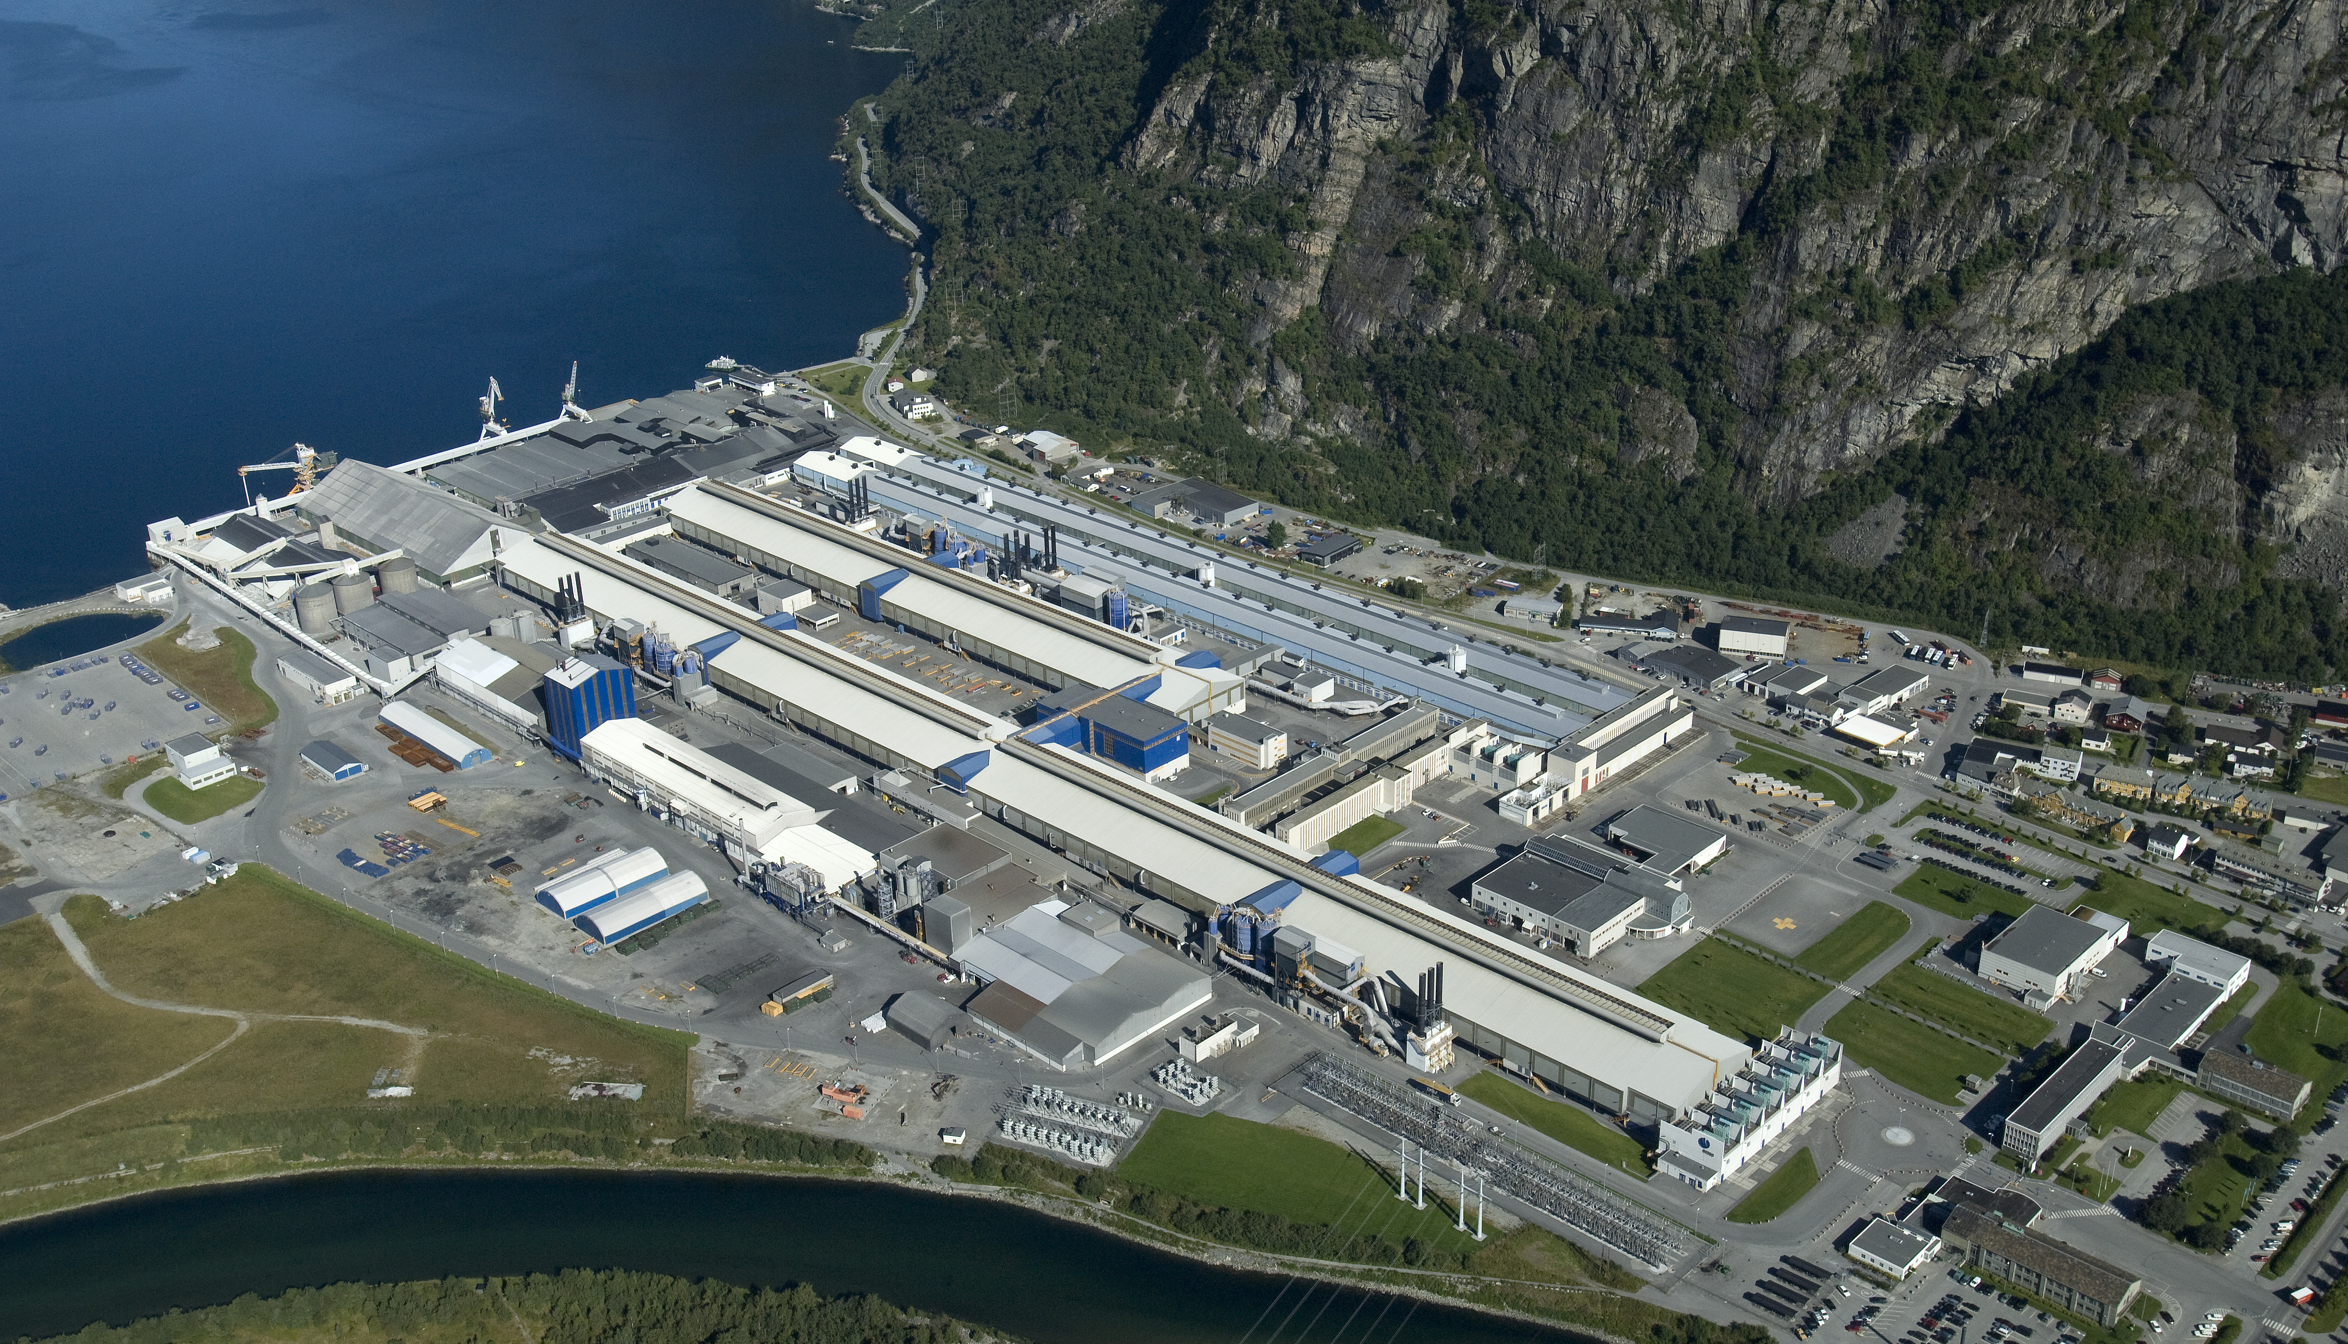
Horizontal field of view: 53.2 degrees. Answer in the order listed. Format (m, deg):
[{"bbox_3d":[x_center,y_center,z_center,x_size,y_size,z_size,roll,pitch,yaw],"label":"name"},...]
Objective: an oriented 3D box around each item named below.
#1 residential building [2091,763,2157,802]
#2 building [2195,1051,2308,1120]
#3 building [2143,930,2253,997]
[{"bbox_3d":[397.180,46.350,977.190,22.440,8.550,10.570,12,29,28],"label":"residential building"},{"bbox_3d":[354.090,133.440,767.650,30.200,10.400,17.400,21,33,40],"label":"building"},{"bbox_3d":[364.984,104.864,839.470,31.500,8.000,19.500,21,32,40],"label":"building"}]

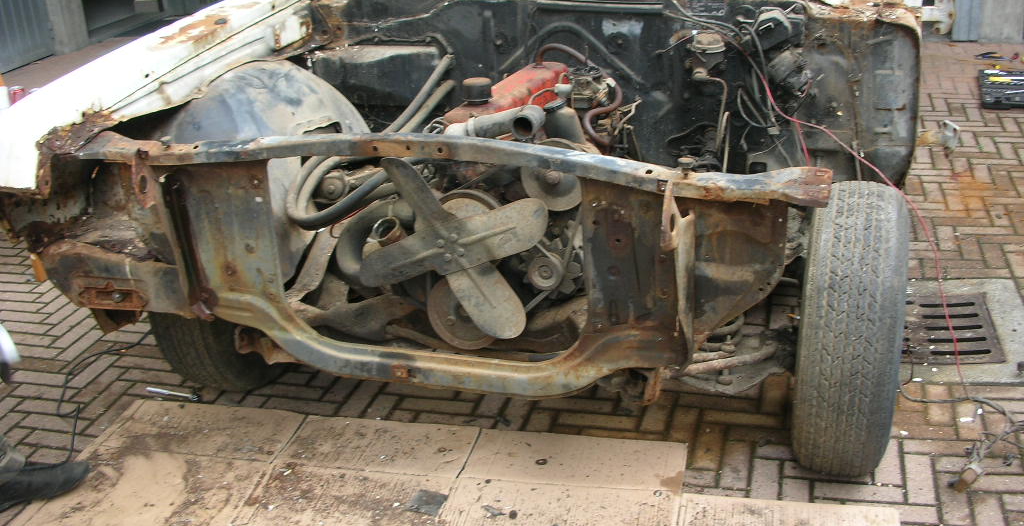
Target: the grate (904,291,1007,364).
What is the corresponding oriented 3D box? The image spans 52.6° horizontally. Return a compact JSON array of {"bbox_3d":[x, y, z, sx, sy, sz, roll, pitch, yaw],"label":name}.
[{"bbox_3d":[1.060,0.173,2.736,0.385,0.040,0.385,1,23,14],"label":"grate"}]

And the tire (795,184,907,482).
[{"bbox_3d":[0.665,0.133,2.109,0.172,0.595,0.595,2,24,15],"label":"tire"}]

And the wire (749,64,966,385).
[{"bbox_3d":[0.743,-0.025,2.274,0.540,0.740,0.480,5,24,21],"label":"wire"}]

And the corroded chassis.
[{"bbox_3d":[-0.201,-0.010,1.954,1.540,0.520,0.320,5,24,21],"label":"corroded chassis"}]

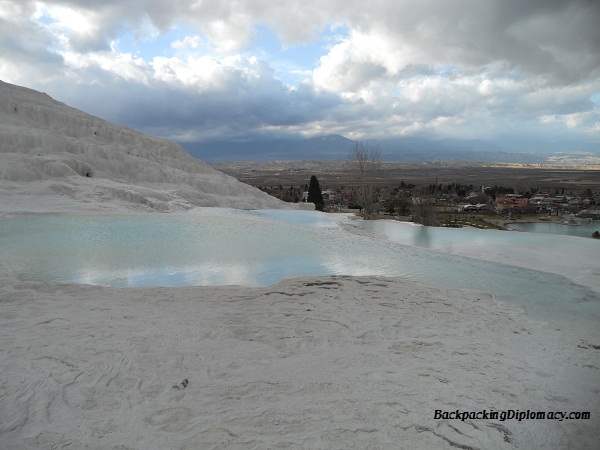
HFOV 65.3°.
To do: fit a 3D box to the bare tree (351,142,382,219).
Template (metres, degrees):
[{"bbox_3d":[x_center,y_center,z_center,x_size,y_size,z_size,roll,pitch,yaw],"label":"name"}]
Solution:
[{"bbox_3d":[6.821,-4.564,48.000,3.200,7.700,3.200,0,9,0],"label":"bare tree"}]

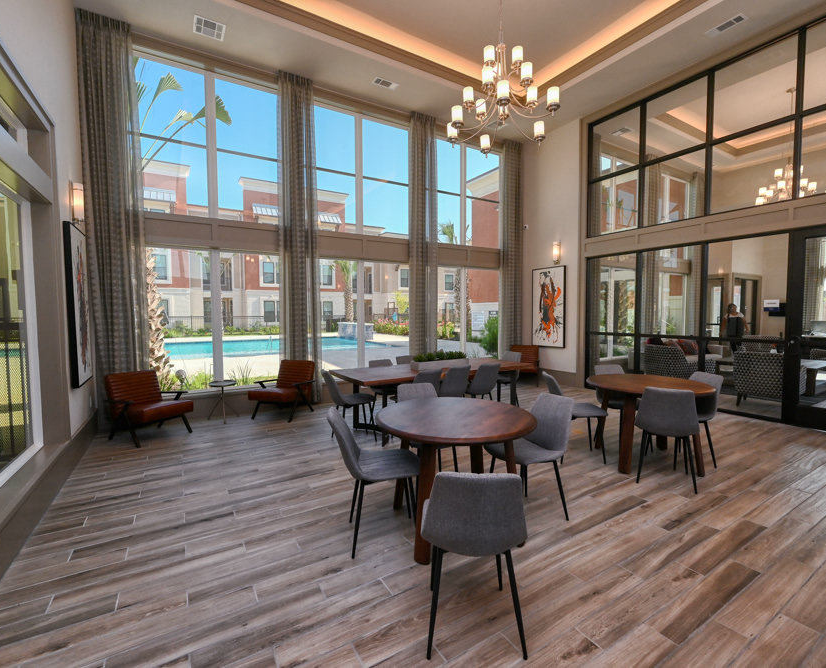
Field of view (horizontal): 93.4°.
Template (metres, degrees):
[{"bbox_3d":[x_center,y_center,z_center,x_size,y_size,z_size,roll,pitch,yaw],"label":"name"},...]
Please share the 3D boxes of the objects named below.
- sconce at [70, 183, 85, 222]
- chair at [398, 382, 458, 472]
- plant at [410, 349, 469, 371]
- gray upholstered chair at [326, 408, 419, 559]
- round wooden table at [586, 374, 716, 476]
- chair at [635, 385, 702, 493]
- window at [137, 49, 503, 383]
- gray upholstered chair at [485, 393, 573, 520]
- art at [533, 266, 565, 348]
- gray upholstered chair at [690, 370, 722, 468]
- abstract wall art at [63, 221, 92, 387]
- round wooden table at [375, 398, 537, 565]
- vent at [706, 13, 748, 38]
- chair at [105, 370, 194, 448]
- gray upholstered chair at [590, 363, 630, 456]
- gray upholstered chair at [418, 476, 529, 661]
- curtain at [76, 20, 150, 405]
[{"bbox_3d":[-3.573,-1.397,4.146,0.110,0.435,0.120,-2,4,-31],"label":"sconce"},{"bbox_3d":[0.116,0.842,3.104,0.458,0.826,0.569,-2,3,-19],"label":"chair"},{"bbox_3d":[0.378,0.331,5.105,0.840,0.225,0.140,-2,4,-31],"label":"plant"},{"bbox_3d":[-0.212,0.909,2.513,0.580,0.830,0.470,-1,3,-9],"label":"gray upholstered chair"},{"bbox_3d":[2.218,0.825,3.706,1.037,0.761,1.037,1,3,20],"label":"round wooden table"},{"bbox_3d":[2.162,0.850,3.326,0.470,0.830,0.580,1,4,30],"label":"chair"},{"bbox_3d":[-0.851,-1.521,6.668,6.430,4.480,0.120,-2,4,-31],"label":"window"},{"bbox_3d":[0.838,0.881,2.788,0.545,0.840,0.470,-2,4,-28],"label":"gray upholstered chair"},{"bbox_3d":[2.792,-0.542,8.017,0.055,1.615,0.765,-2,4,-31],"label":"art"},{"bbox_3d":[2.612,0.817,3.752,0.545,0.840,0.470,-1,3,-8],"label":"gray upholstered chair"},{"bbox_3d":[-3.532,-0.290,4.128,0.050,1.620,0.790,-2,4,-31],"label":"abstract wall art"},{"bbox_3d":[0.275,0.900,2.583,1.037,0.761,1.037,0,3,0],"label":"round wooden table"},{"bbox_3d":[4.017,-3.951,4.990,0.190,0.030,0.400,-2,4,-31],"label":"vent"},{"bbox_3d":[-3.095,0.834,4.558,0.796,0.735,0.655,1,3,24],"label":"chair"},{"bbox_3d":[2.263,0.794,4.222,0.470,0.840,0.545,-1,3,-6],"label":"gray upholstered chair"},{"bbox_3d":[0.264,0.914,1.724,0.458,0.826,0.569,0,3,1],"label":"gray upholstered chair"},{"bbox_3d":[-3.679,-1.297,4.822,0.580,5.020,0.130,-2,4,-31],"label":"curtain"}]

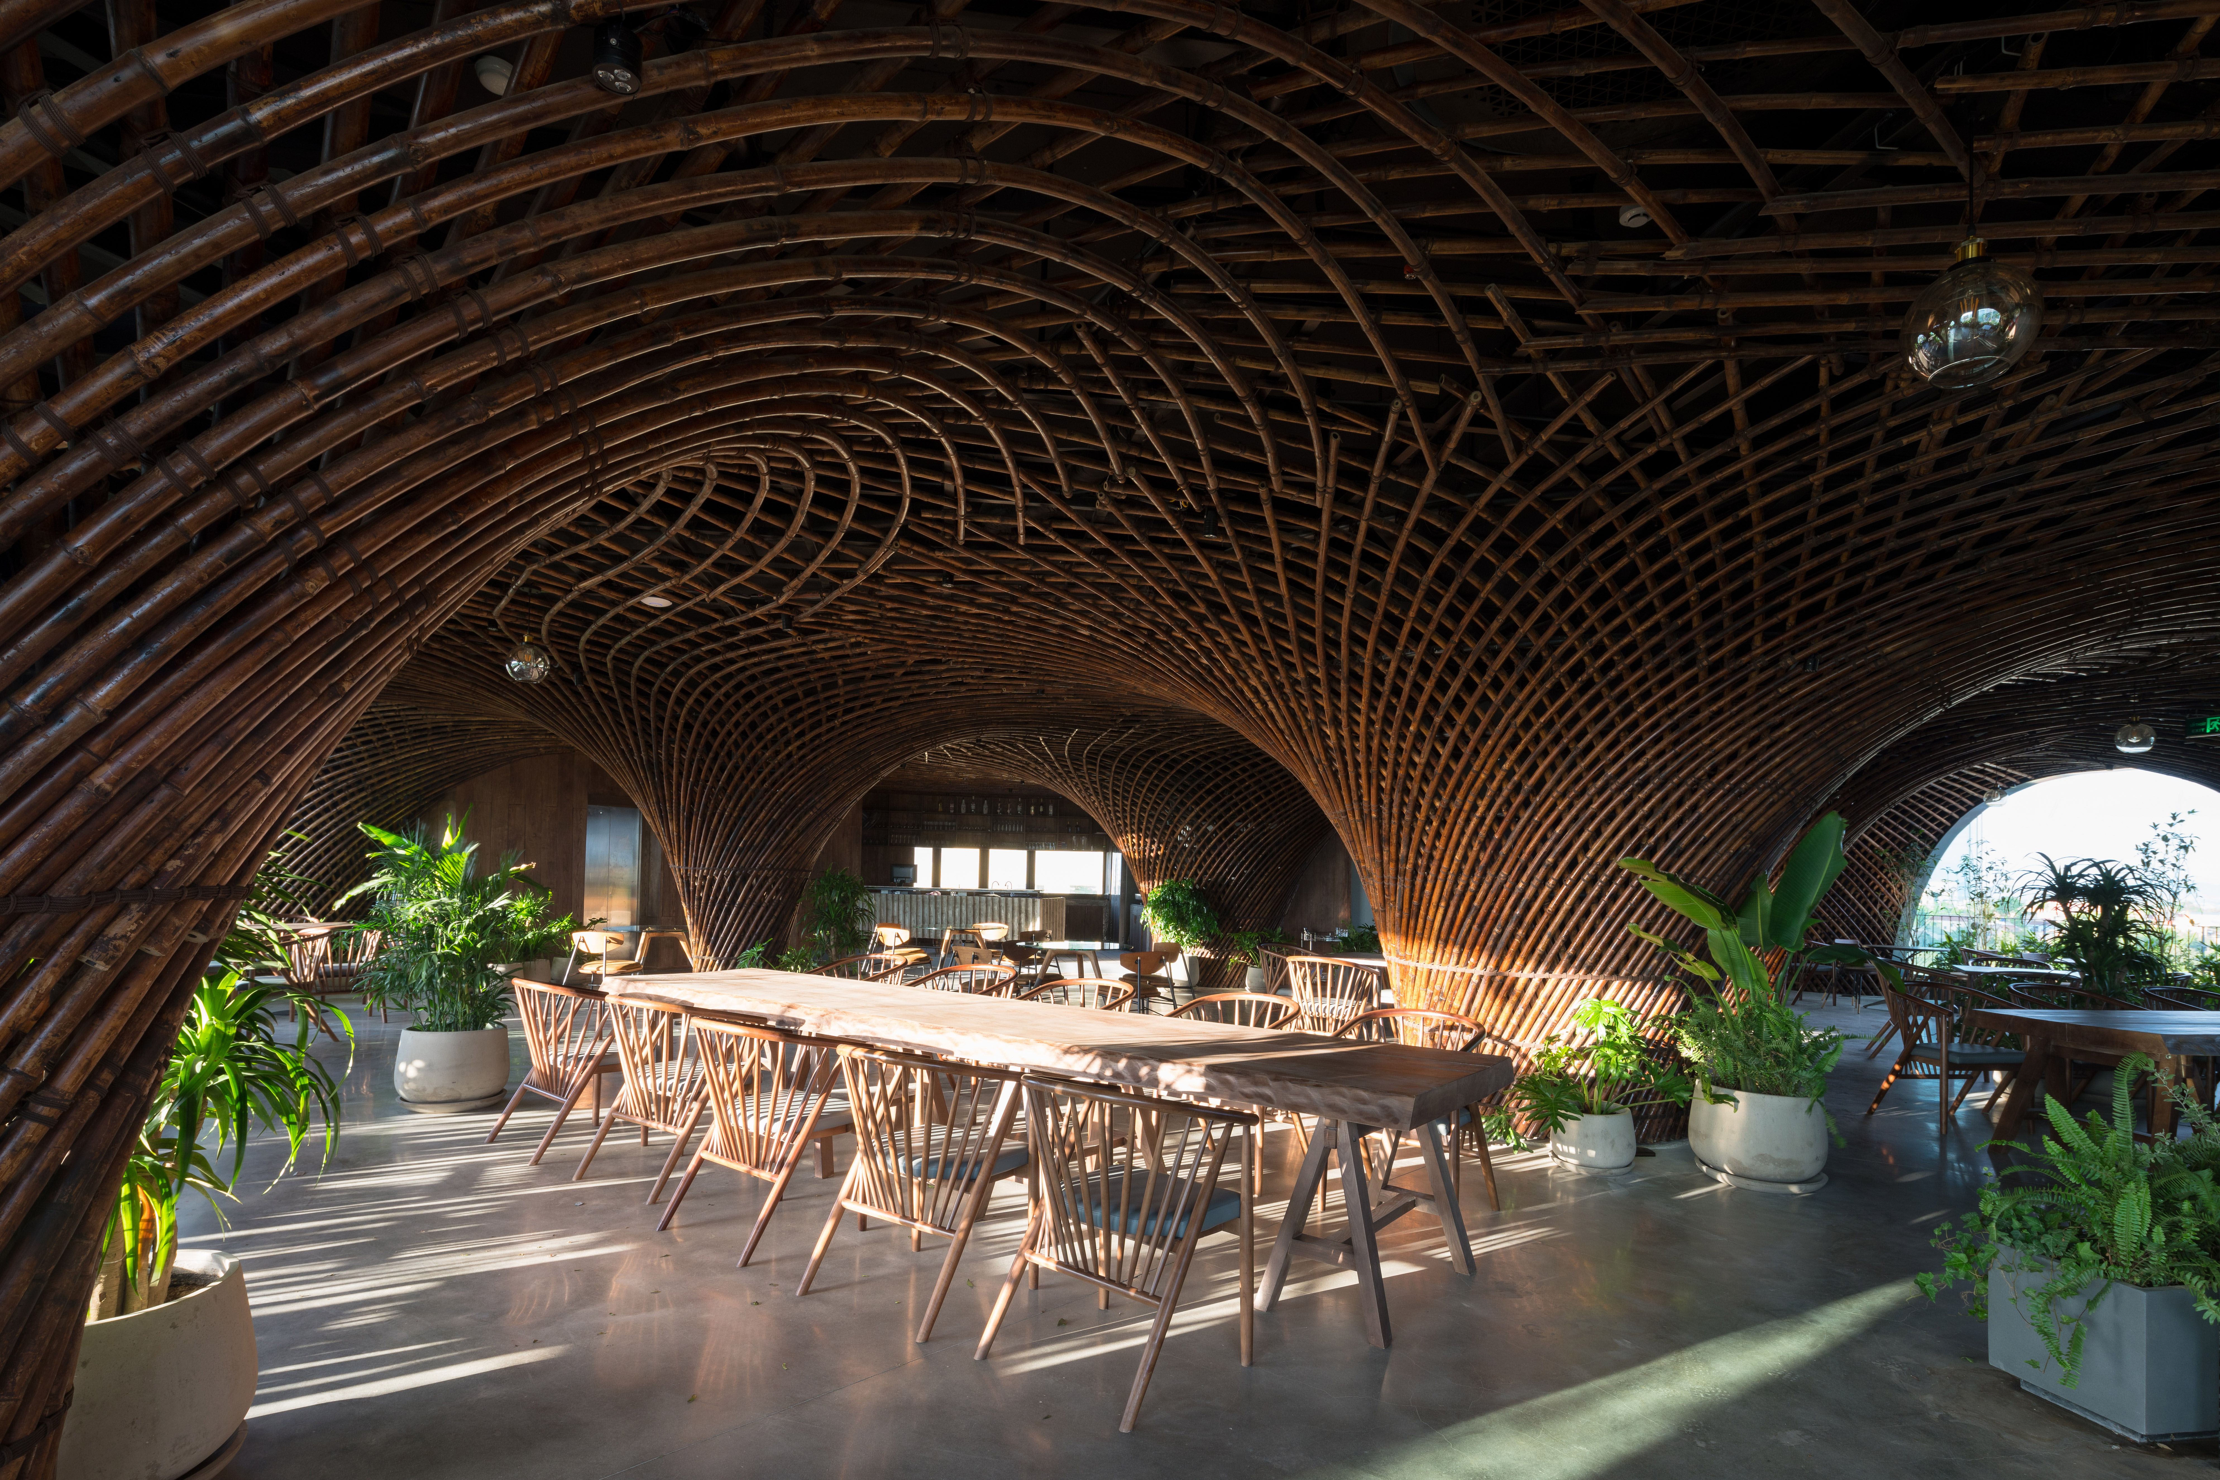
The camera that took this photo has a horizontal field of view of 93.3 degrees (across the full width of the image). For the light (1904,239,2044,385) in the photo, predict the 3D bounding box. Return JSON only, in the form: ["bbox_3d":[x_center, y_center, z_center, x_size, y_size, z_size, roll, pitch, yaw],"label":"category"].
[{"bbox_3d":[2.053,-1.028,2.500,0.260,0.320,0.260,0,-6,0],"label":"light"}]

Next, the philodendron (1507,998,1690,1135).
[{"bbox_3d":[2.300,1.528,4.905,0.840,0.620,0.720,0,-6,0],"label":"philodendron"}]

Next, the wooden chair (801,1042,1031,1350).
[{"bbox_3d":[-0.596,1.394,3.418,0.575,0.800,0.575,-3,-8,35],"label":"wooden chair"}]

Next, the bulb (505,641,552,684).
[{"bbox_3d":[-4.100,-0.557,7.400,0.300,0.300,0.300,1,-6,0],"label":"bulb"}]

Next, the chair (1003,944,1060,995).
[{"bbox_3d":[-0.610,1.950,8.027,0.520,0.770,0.480,-6,-8,45],"label":"chair"}]

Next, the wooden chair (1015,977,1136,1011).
[{"bbox_3d":[-0.185,1.673,5.452,0.575,0.800,0.575,-2,-7,26],"label":"wooden chair"}]

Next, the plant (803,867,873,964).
[{"bbox_3d":[-2.594,1.914,9.990,0.650,1.400,0.650,-1,-7,20],"label":"plant"}]

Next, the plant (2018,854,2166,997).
[{"bbox_3d":[7.210,1.687,7.695,0.950,1.681,0.920,-1,-7,20],"label":"plant"}]

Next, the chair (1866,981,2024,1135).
[{"bbox_3d":[4.982,1.881,6.202,0.575,0.800,0.575,2,-6,-5],"label":"chair"}]

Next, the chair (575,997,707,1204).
[{"bbox_3d":[-1.953,1.563,4.696,0.610,0.760,0.570,-4,-7,36],"label":"chair"}]

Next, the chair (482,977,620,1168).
[{"bbox_3d":[-2.625,1.580,5.134,0.575,0.800,0.575,-4,-8,42],"label":"chair"}]

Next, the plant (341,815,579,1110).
[{"bbox_3d":[-3.940,1.276,6.274,1.250,1.700,1.100,0,-6,0],"label":"plant"}]

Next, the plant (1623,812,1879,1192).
[{"bbox_3d":[3.085,1.240,5.047,1.080,1.787,0.900,-1,-7,20],"label":"plant"}]

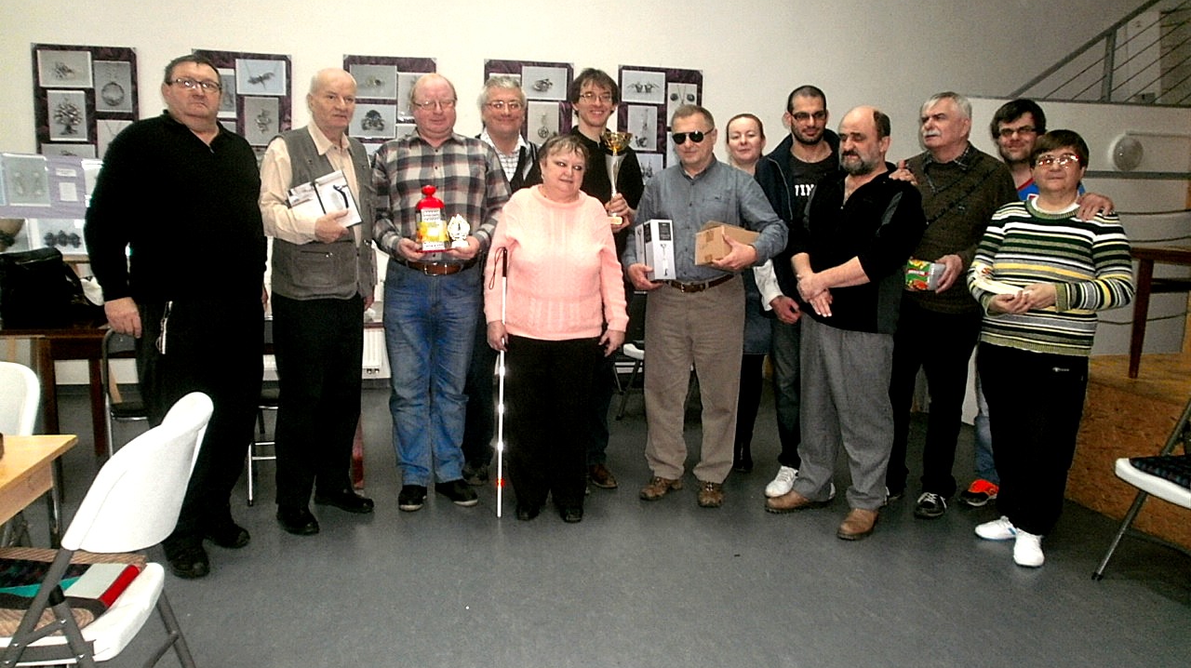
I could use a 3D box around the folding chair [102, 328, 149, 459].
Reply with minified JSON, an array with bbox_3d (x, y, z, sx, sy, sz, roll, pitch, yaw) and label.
[{"bbox_3d":[-1.604,0.341,3.435,0.450,0.780,0.460,-3,9,-24],"label":"folding chair"}]

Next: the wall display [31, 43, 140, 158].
[{"bbox_3d":[-3.164,-1.384,5.580,0.590,0.800,0.025,-1,8,-10],"label":"wall display"}]

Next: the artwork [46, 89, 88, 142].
[{"bbox_3d":[-3.286,-1.357,5.557,0.219,0.304,0.020,-1,8,-10],"label":"artwork"}]

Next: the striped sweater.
[{"bbox_3d":[1.678,-0.218,3.288,0.580,0.568,0.350,5,9,27],"label":"striped sweater"}]

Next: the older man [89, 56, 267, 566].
[{"bbox_3d":[-1.432,-0.079,3.104,0.610,1.734,0.410,-4,9,-31],"label":"older man"}]

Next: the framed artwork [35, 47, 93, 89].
[{"bbox_3d":[-3.235,-1.615,5.453,0.300,0.212,0.015,-1,8,-9],"label":"framed artwork"}]

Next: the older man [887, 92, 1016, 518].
[{"bbox_3d":[1.474,-0.133,3.789,0.570,1.731,0.380,5,9,27],"label":"older man"}]

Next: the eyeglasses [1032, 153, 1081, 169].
[{"bbox_3d":[1.618,-0.605,3.120,0.140,0.042,0.140,-2,3,27],"label":"eyeglasses"}]

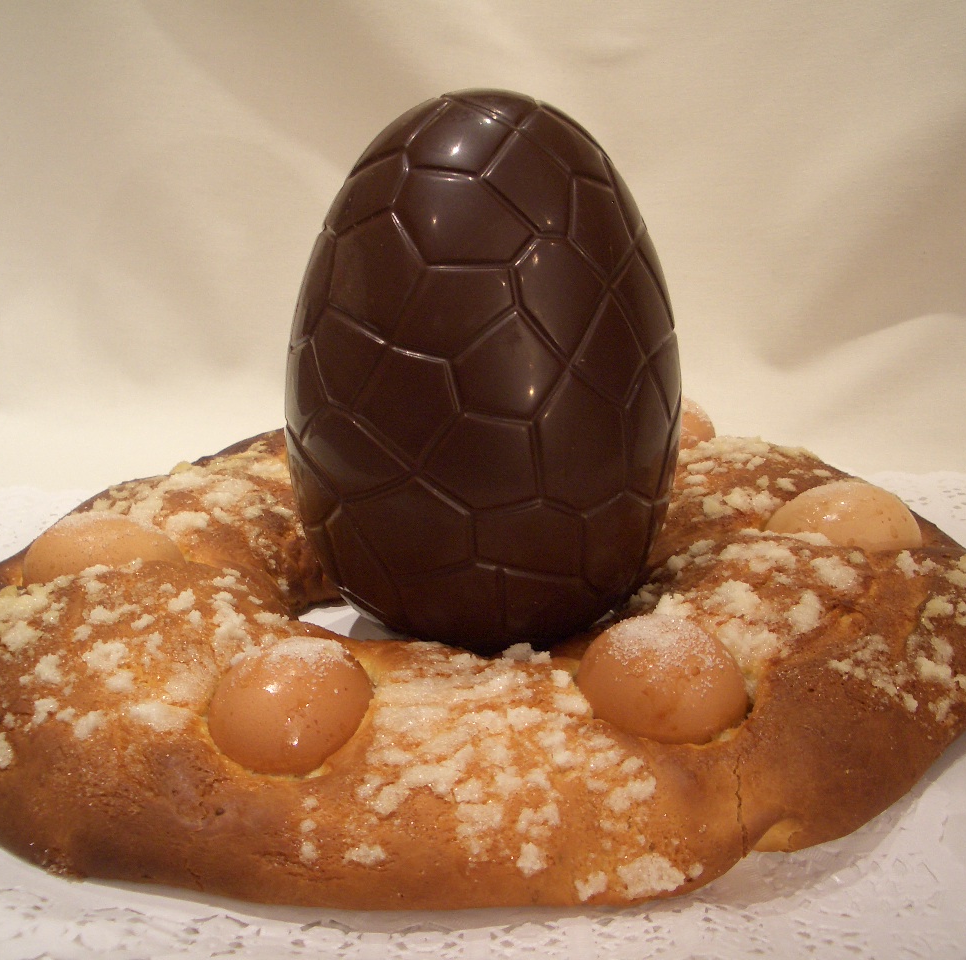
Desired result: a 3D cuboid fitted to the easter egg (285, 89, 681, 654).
[{"bbox_3d":[0.001,-0.033,0.455,0.138,0.204,0.138,0,24,0],"label":"easter egg"}]

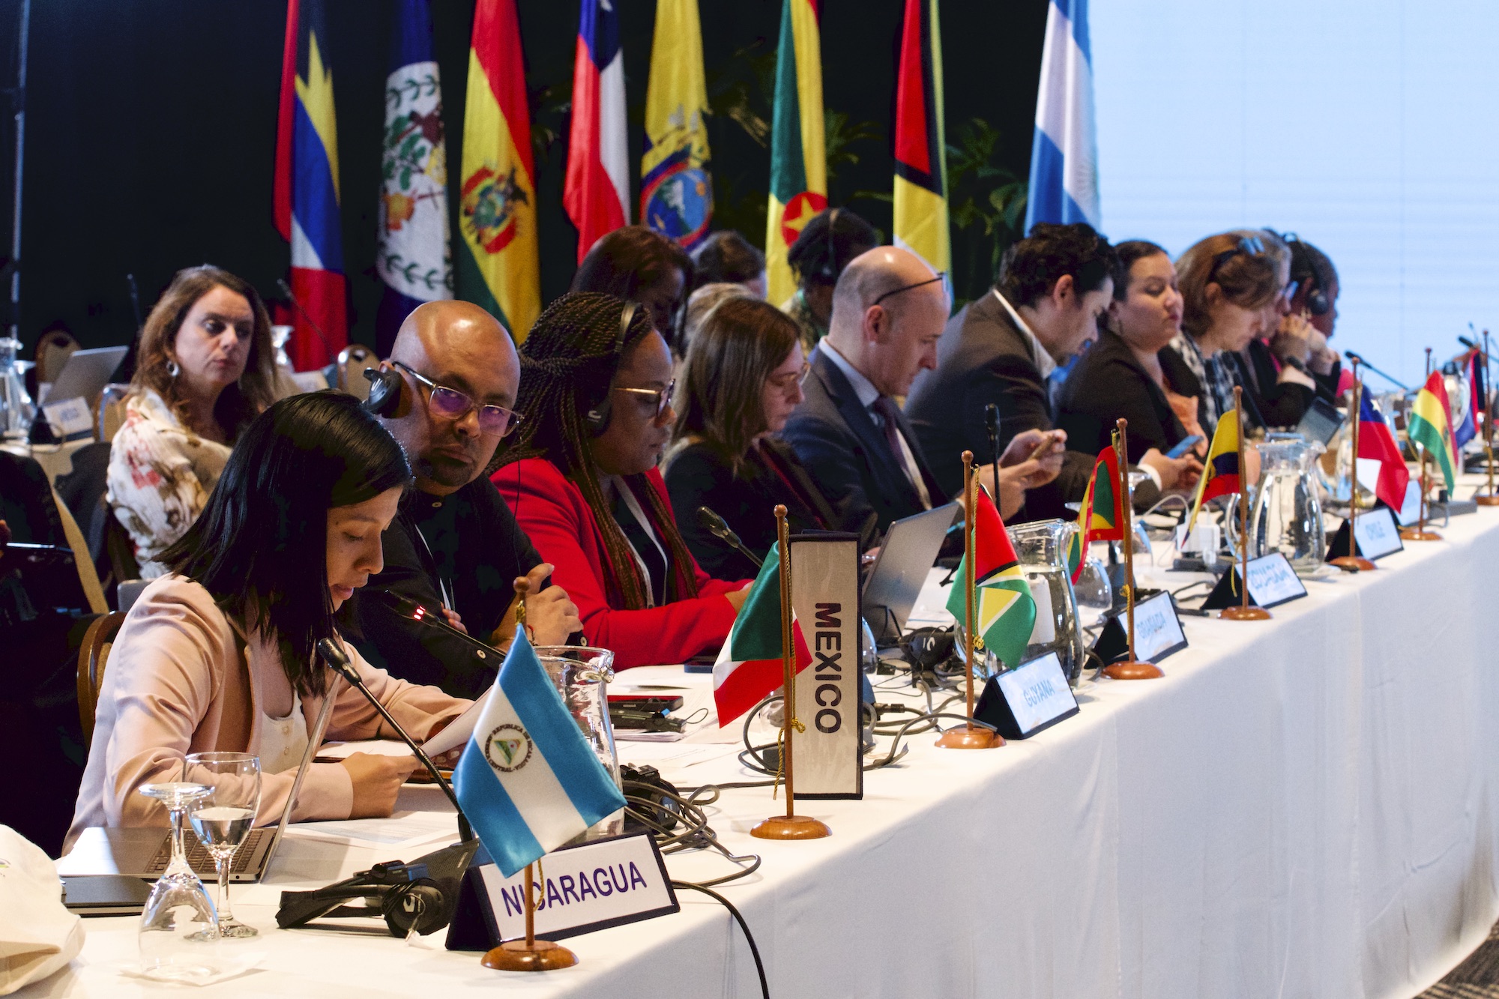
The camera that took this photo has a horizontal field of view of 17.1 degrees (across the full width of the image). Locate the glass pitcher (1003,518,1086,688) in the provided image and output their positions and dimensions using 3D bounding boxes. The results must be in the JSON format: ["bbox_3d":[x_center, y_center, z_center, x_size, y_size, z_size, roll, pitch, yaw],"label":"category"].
[{"bbox_3d":[0.383,0.148,7.061,0.185,0.234,0.135,0,4,13],"label":"glass pitcher"}]

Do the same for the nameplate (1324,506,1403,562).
[{"bbox_3d":[1.133,0.064,9.163,0.080,0.077,0.298,1,5,20],"label":"nameplate"}]

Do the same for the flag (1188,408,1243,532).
[{"bbox_3d":[0.746,-0.049,8.020,0.088,0.200,0.065,-1,4,0],"label":"flag"}]

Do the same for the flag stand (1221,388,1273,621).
[{"bbox_3d":[0.796,0.004,8.009,0.090,0.372,0.090,-1,4,0],"label":"flag stand"}]

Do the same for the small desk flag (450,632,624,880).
[{"bbox_3d":[-0.189,0.231,4.518,0.157,0.223,0.060,0,4,0],"label":"small desk flag"}]

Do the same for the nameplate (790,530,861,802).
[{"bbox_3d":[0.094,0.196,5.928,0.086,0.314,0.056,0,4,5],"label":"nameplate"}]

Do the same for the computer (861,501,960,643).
[{"bbox_3d":[0.116,0.116,7.245,0.304,0.204,0.320,2,5,17],"label":"computer"}]

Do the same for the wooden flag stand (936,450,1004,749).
[{"bbox_3d":[0.271,0.124,6.139,0.087,0.355,0.087,0,4,0],"label":"wooden flag stand"}]

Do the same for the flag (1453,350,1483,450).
[{"bbox_3d":[1.451,-0.201,10.091,0.061,0.203,0.070,2,5,17],"label":"flag"}]

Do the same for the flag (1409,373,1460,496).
[{"bbox_3d":[1.311,-0.130,9.580,0.096,0.235,0.070,-1,4,0],"label":"flag"}]

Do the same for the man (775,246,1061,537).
[{"bbox_3d":[0.224,0.258,8.149,0.760,1.340,0.550,1,4,17],"label":"man"}]

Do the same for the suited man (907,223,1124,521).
[{"bbox_3d":[0.469,0.185,9.060,0.740,1.350,0.530,1,4,17],"label":"suited man"}]

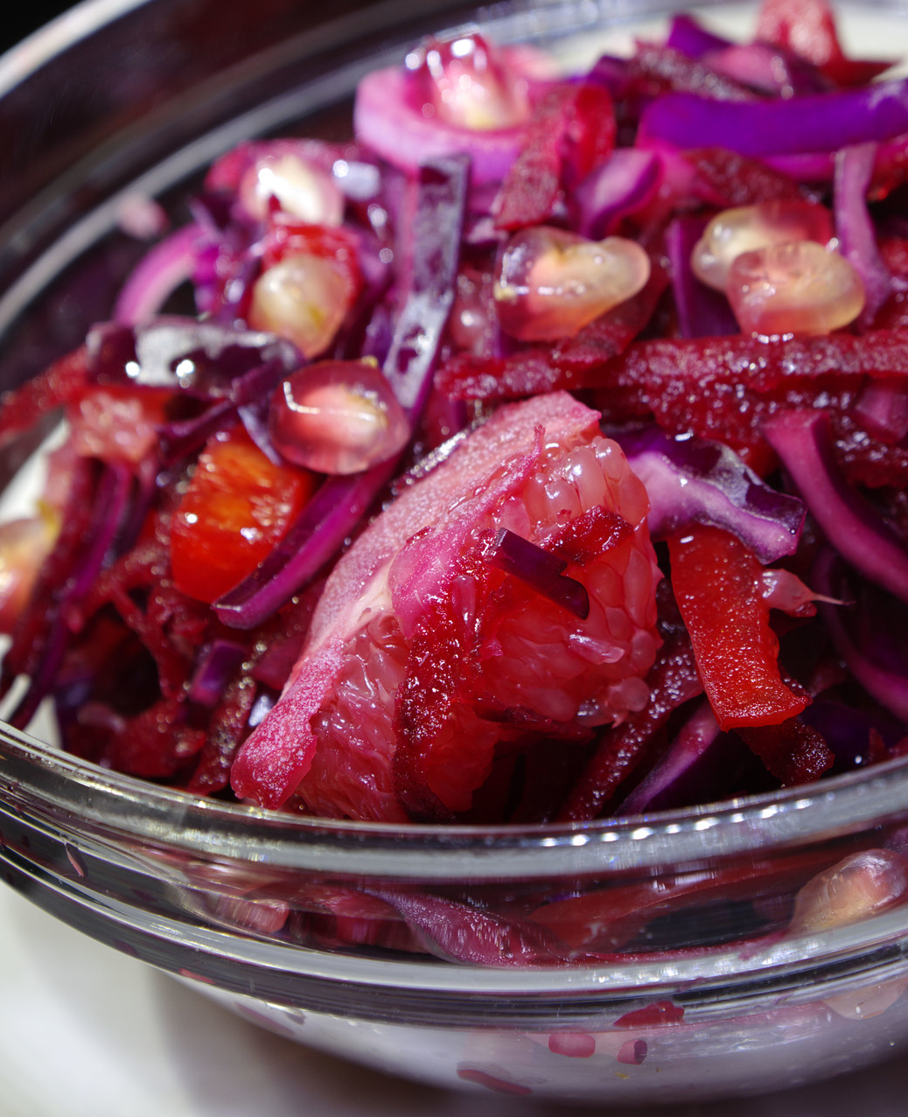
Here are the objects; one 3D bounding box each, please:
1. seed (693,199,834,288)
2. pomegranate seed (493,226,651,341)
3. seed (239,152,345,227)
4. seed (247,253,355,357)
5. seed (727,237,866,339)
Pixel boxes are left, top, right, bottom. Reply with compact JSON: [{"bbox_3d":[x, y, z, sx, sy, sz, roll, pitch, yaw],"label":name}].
[{"bbox_3d":[0.024,-0.025,0.247,0.011,0.007,0.007,-12,40,0],"label":"seed"},{"bbox_3d":[0.009,-0.021,0.243,0.012,0.008,0.008,-8,40,0],"label":"pomegranate seed"},{"bbox_3d":[-0.014,-0.031,0.263,0.009,0.007,0.007,30,48,0],"label":"seed"},{"bbox_3d":[-0.012,-0.021,0.253,0.008,0.008,0.009,25,90,0],"label":"seed"},{"bbox_3d":[0.026,-0.021,0.239,0.011,0.007,0.007,5,41,0],"label":"seed"}]

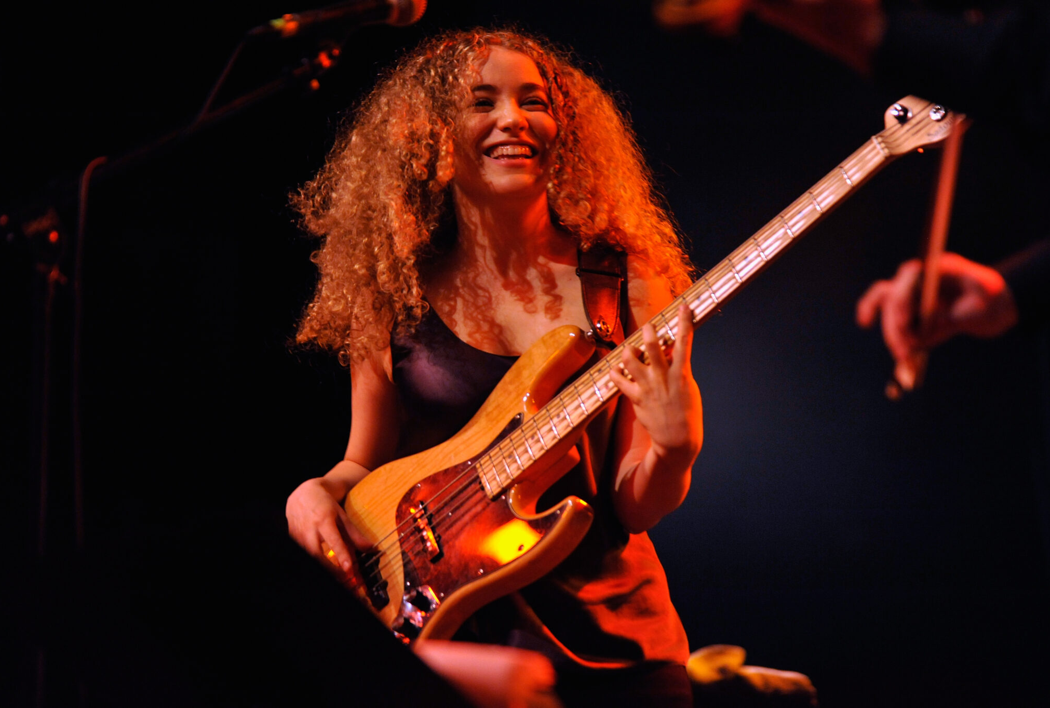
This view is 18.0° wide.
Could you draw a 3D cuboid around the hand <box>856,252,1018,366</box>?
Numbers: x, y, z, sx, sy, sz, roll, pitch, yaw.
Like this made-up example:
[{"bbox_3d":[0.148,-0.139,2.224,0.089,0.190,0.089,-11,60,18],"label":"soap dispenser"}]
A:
[{"bbox_3d":[0.380,-0.041,3.050,0.150,0.105,0.095,2,-8,-11],"label":"hand"}]

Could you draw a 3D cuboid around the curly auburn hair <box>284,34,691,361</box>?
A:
[{"bbox_3d":[-0.038,-0.196,4.090,0.470,0.400,0.330,1,-8,-9],"label":"curly auburn hair"}]

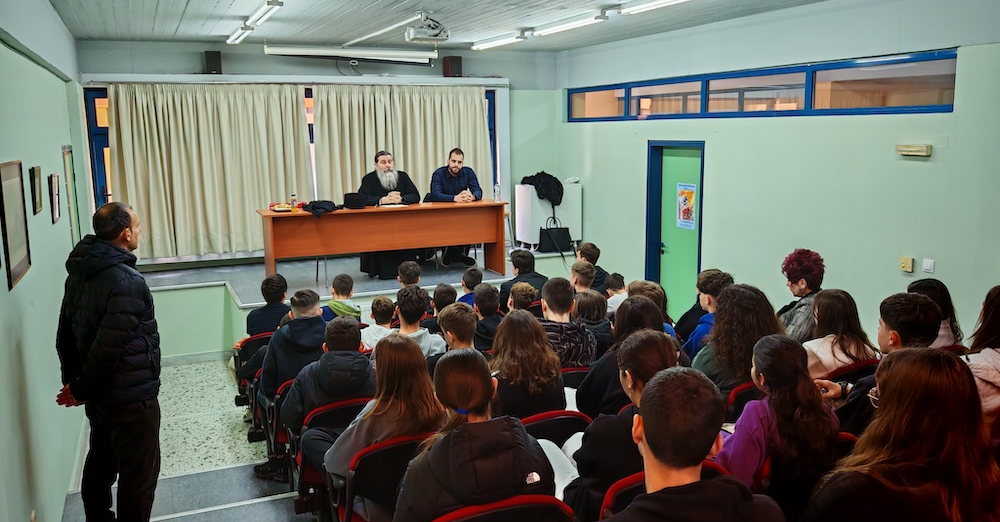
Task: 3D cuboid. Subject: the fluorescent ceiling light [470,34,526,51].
[{"bbox_3d":[-0.025,-2.472,8.685,0.120,0.095,1.225,-5,11,-24],"label":"fluorescent ceiling light"}]

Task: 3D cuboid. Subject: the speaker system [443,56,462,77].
[{"bbox_3d":[-0.607,-2.512,10.128,0.160,0.240,0.210,-5,11,-24],"label":"speaker system"}]

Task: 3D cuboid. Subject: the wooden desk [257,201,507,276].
[{"bbox_3d":[-1.127,-0.177,7.936,2.400,0.757,0.520,-4,10,-17],"label":"wooden desk"}]

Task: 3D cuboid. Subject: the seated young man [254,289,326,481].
[{"bbox_3d":[-1.247,0.789,4.869,0.530,1.290,0.740,-5,11,-24],"label":"seated young man"}]

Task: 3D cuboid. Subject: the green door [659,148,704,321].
[{"bbox_3d":[2.175,-0.246,9.142,0.060,2.090,0.920,-5,11,-24],"label":"green door"}]

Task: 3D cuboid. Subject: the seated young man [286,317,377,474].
[{"bbox_3d":[-0.885,0.834,4.075,0.560,1.170,0.760,-5,11,-24],"label":"seated young man"}]

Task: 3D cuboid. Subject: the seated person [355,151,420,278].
[{"bbox_3d":[-1.250,-0.538,8.607,0.700,1.325,0.850,-3,10,-16],"label":"seated person"}]

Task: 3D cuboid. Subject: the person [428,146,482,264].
[{"bbox_3d":[-0.475,-0.575,8.522,0.600,1.320,0.820,-4,10,-17],"label":"person"}]

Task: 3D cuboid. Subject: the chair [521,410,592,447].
[{"bbox_3d":[0.090,0.983,3.490,0.540,0.800,0.560,-5,11,-24],"label":"chair"}]

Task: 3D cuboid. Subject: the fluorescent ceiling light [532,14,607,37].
[{"bbox_3d":[0.649,-2.287,7.505,0.170,0.090,1.250,-5,11,-24],"label":"fluorescent ceiling light"}]

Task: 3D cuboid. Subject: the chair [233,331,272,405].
[{"bbox_3d":[-1.876,0.916,6.389,0.540,0.800,0.560,-5,11,-24],"label":"chair"}]

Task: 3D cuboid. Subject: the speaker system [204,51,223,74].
[{"bbox_3d":[-3.505,-2.420,9.534,0.185,0.285,0.200,-5,11,-24],"label":"speaker system"}]

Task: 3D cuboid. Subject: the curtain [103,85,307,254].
[{"bbox_3d":[-3.259,-1.042,9.016,2.200,1.950,0.150,-5,11,-24],"label":"curtain"}]

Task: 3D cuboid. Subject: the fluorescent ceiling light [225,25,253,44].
[{"bbox_3d":[-2.585,-2.264,7.729,0.120,0.095,1.225,-5,11,-24],"label":"fluorescent ceiling light"}]

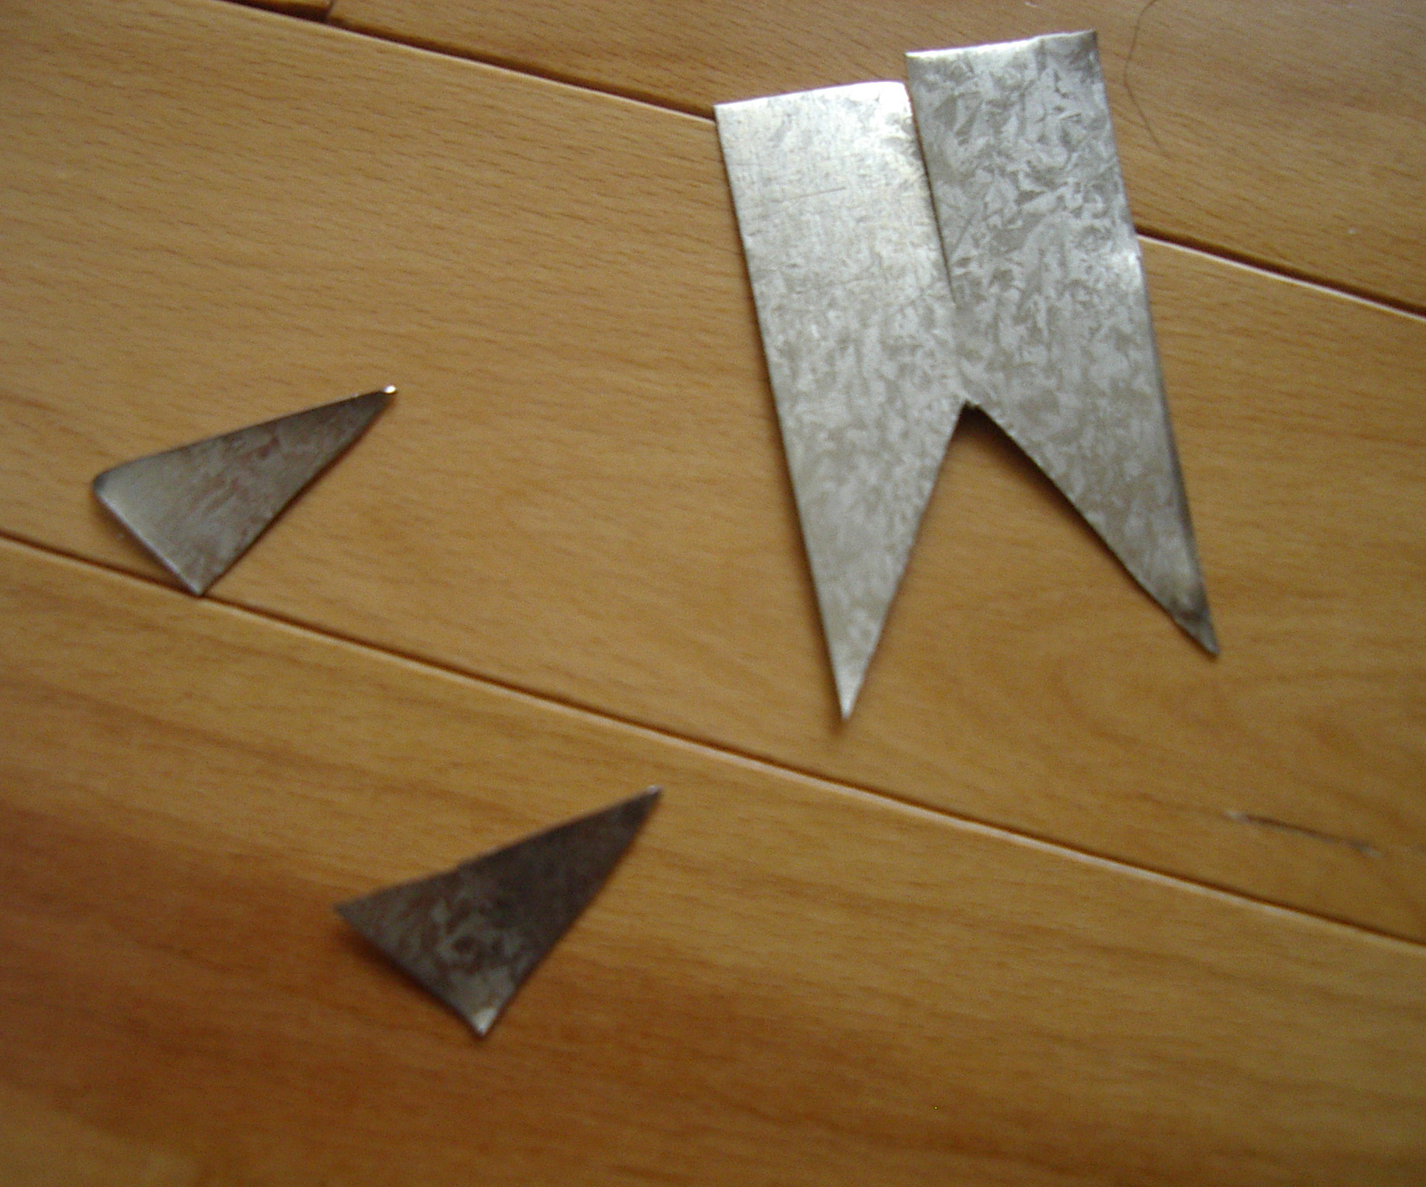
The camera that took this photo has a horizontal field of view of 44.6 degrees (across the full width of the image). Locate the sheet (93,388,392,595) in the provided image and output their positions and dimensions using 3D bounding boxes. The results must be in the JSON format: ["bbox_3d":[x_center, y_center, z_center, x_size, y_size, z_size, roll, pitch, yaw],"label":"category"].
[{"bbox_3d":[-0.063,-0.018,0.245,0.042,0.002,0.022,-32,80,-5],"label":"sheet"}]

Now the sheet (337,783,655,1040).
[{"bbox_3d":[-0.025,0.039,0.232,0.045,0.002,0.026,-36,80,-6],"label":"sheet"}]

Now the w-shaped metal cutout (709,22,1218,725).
[{"bbox_3d":[0.036,-0.032,0.245,0.055,0.003,0.093,-11,85,2],"label":"w-shaped metal cutout"}]

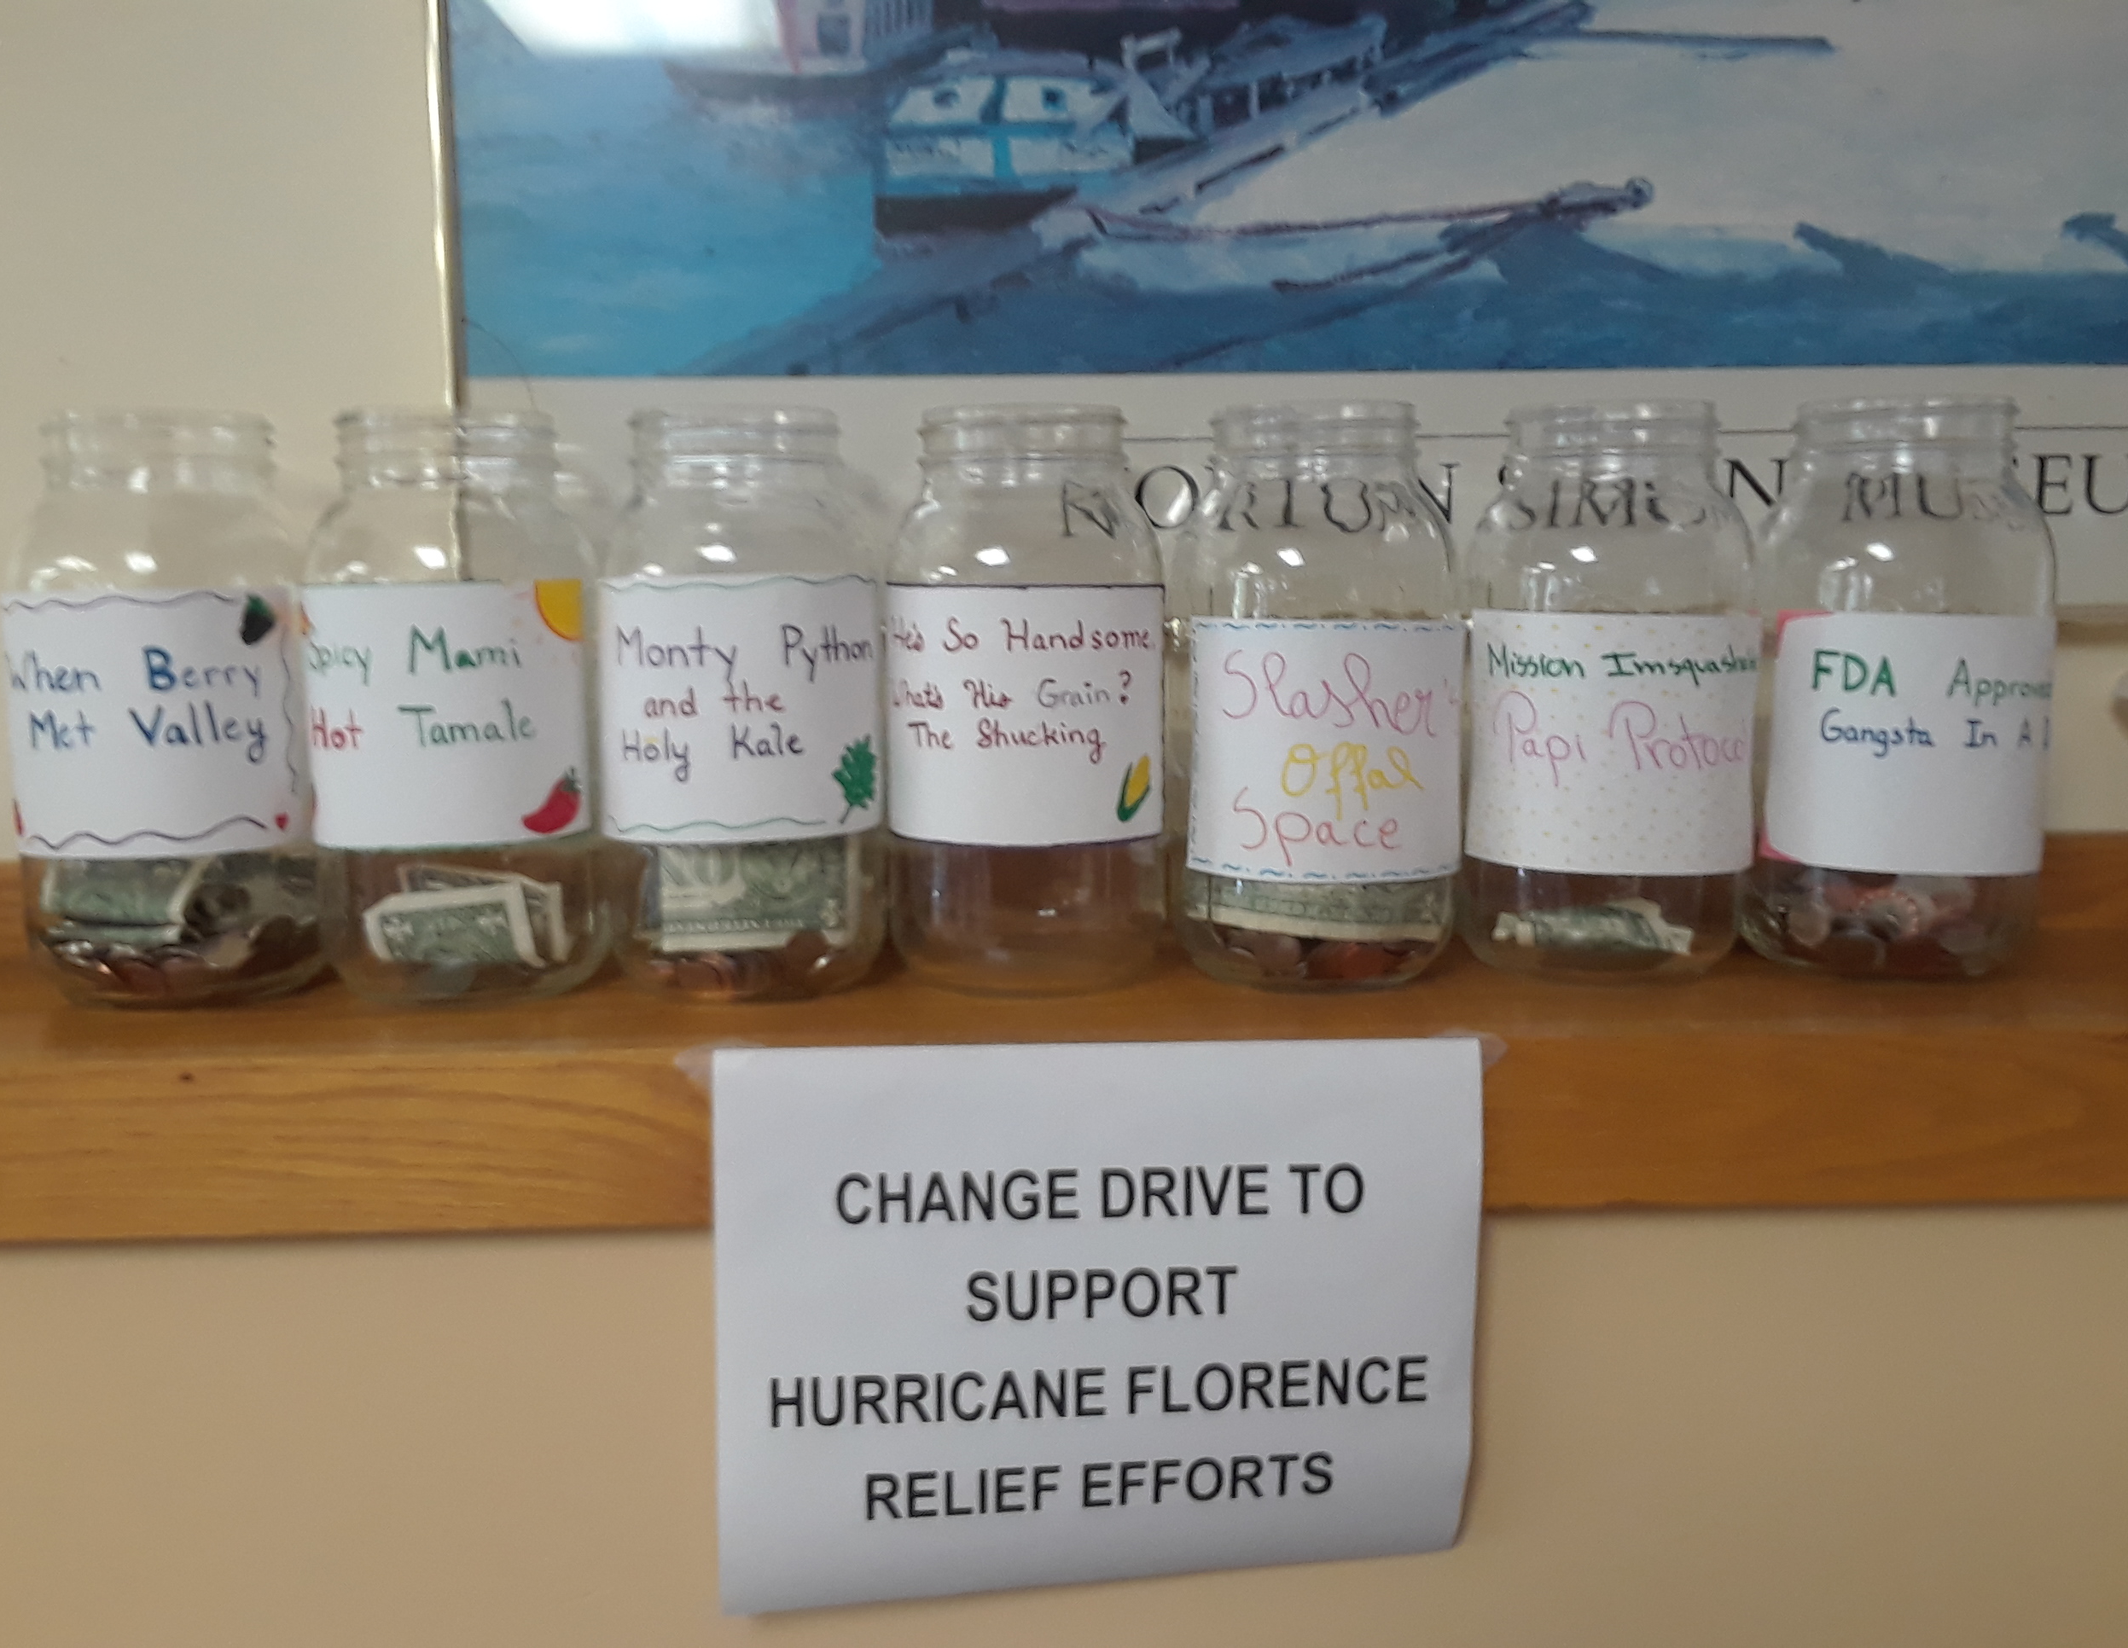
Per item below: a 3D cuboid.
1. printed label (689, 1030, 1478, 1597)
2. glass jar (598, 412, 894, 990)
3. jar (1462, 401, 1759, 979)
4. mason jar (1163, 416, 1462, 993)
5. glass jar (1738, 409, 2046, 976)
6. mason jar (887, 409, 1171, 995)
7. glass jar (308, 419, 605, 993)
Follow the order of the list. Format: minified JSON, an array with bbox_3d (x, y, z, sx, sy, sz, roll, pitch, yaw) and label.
[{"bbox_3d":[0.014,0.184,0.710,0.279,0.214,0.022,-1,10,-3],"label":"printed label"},{"bbox_3d":[-0.133,-0.051,0.790,0.115,0.232,0.115,-1,7,-7],"label":"glass jar"},{"bbox_3d":[0.230,-0.056,0.805,0.115,0.232,0.115,-1,7,1],"label":"jar"},{"bbox_3d":[0.104,-0.053,0.793,0.115,0.232,0.115,-1,7,0],"label":"mason jar"},{"bbox_3d":[0.350,-0.057,0.804,0.115,0.232,0.115,0,7,2],"label":"glass jar"},{"bbox_3d":[-0.016,-0.052,0.791,0.115,0.232,0.115,-1,7,0],"label":"mason jar"},{"bbox_3d":[-0.249,-0.049,0.787,0.115,0.232,0.115,-1,7,-5],"label":"glass jar"}]

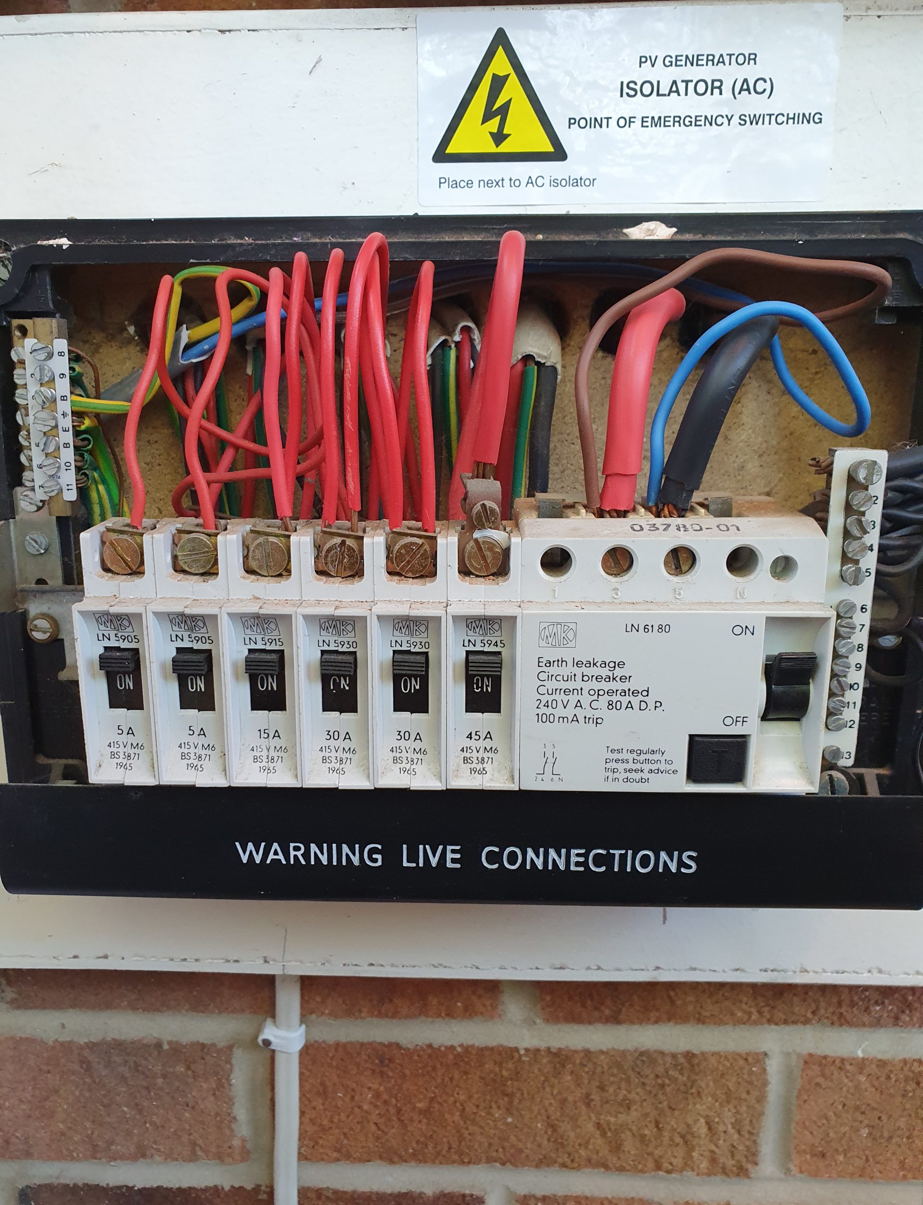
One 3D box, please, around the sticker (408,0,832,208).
[{"bbox_3d":[0.046,-0.141,0.264,0.118,0.051,0.001,0,12,2],"label":"sticker"}]

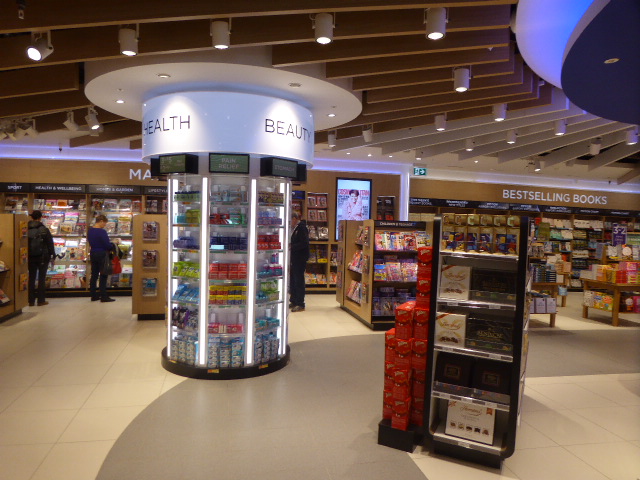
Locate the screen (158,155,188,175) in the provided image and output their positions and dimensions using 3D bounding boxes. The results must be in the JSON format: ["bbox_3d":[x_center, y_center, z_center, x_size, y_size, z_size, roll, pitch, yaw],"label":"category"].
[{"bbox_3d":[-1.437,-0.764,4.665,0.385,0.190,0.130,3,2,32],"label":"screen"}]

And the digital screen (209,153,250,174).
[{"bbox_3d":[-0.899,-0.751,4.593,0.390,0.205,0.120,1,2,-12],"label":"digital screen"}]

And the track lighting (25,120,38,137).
[{"bbox_3d":[-4.021,-1.559,6.449,0.130,0.256,0.170,3,3,25],"label":"track lighting"}]

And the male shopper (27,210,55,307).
[{"bbox_3d":[-4.926,0.297,8.206,0.500,1.690,0.360,1,2,-12],"label":"male shopper"}]

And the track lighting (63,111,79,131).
[{"bbox_3d":[-3.118,-1.489,5.784,0.160,0.235,0.170,3,2,37],"label":"track lighting"}]

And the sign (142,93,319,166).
[{"bbox_3d":[-1.003,-1.145,5.340,1.935,0.576,1.935,1,2,-13],"label":"sign"}]

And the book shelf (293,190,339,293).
[{"bbox_3d":[-0.137,0.058,10.473,1.120,2.306,0.380,1,2,-12],"label":"book shelf"}]

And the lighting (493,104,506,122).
[{"bbox_3d":[1.876,-1.326,4.822,0.115,0.184,0.120,1,2,-12],"label":"lighting"}]

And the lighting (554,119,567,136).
[{"bbox_3d":[2.740,-1.282,5.265,0.125,0.195,0.125,1,2,-13],"label":"lighting"}]

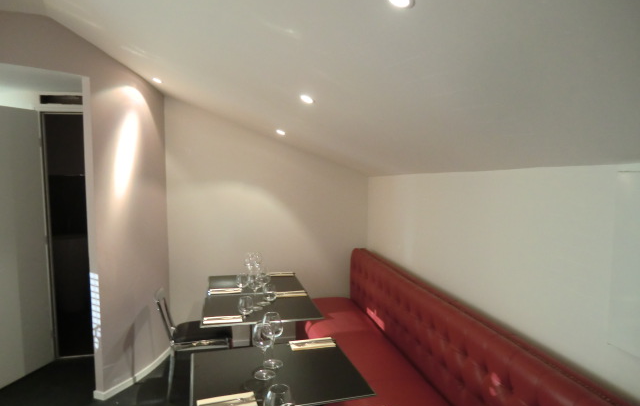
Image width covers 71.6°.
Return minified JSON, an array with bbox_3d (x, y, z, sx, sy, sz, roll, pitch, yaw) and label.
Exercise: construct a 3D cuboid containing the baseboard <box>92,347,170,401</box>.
[{"bbox_3d":[-1.431,1.348,3.575,0.115,0.055,0.882,1,4,17],"label":"baseboard"}]

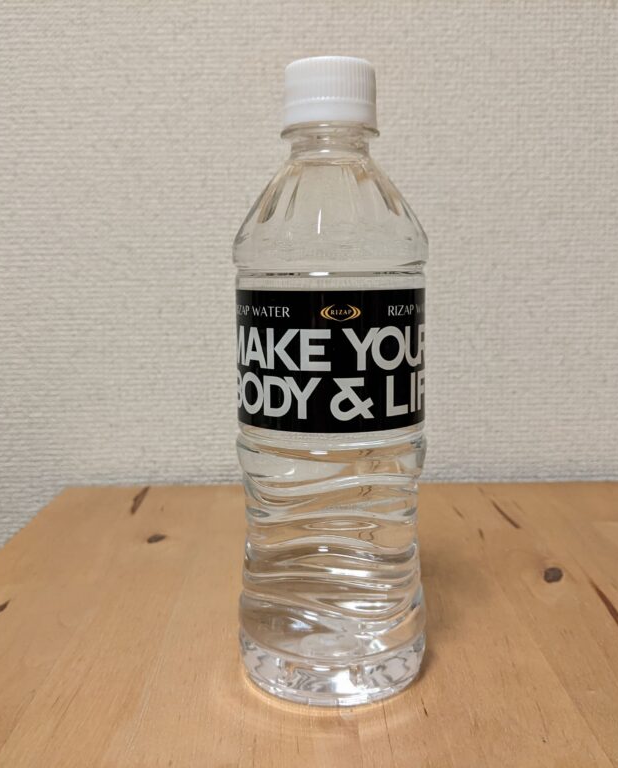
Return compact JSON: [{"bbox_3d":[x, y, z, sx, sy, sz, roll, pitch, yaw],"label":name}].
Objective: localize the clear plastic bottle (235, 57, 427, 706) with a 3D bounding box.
[{"bbox_3d":[0.008,-0.001,0.278,0.066,0.210,0.066,-1,8,-4],"label":"clear plastic bottle"}]

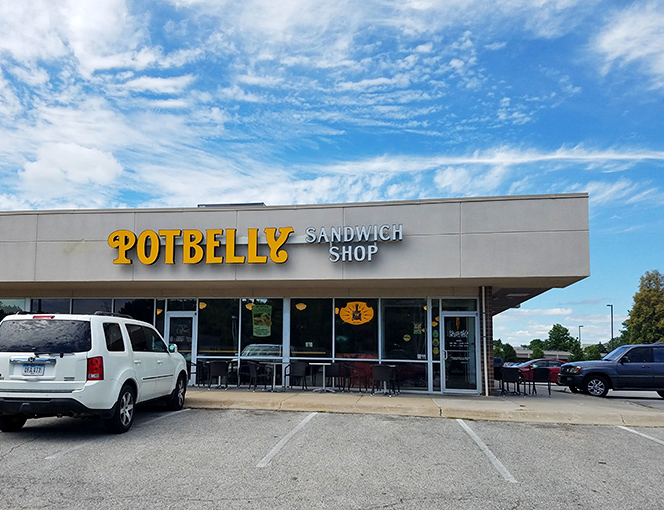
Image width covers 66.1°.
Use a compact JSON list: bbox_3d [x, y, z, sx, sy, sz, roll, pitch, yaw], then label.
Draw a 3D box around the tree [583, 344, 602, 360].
[{"bbox_3d":[29.600,11.800,58.000,2.400,3.300,2.400,0,-10,0],"label":"tree"}]

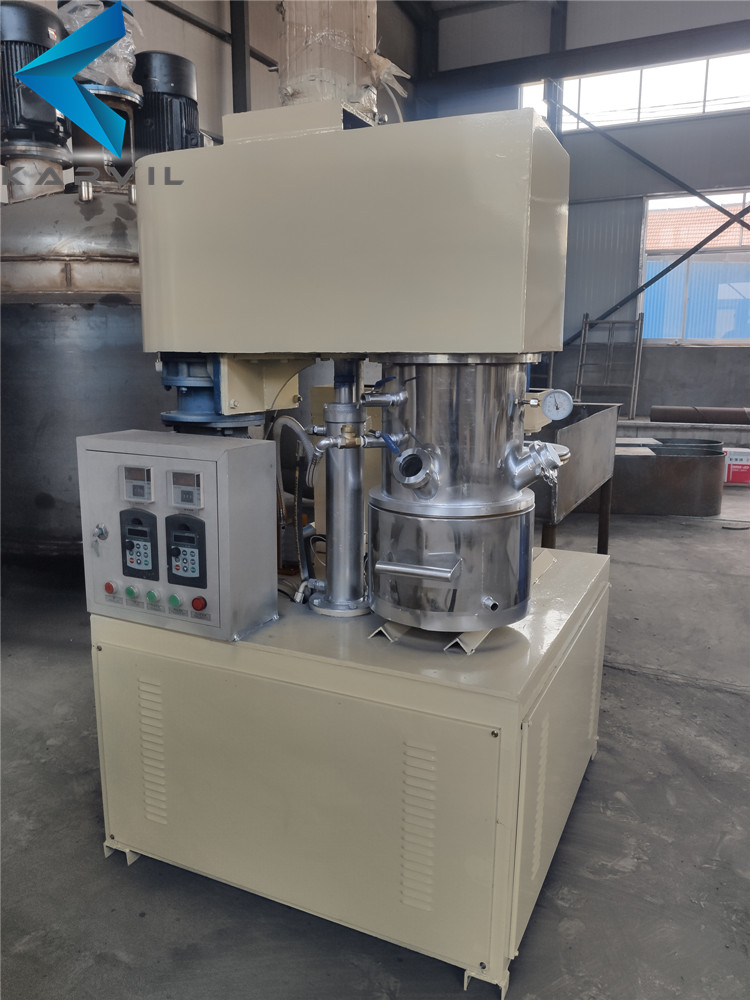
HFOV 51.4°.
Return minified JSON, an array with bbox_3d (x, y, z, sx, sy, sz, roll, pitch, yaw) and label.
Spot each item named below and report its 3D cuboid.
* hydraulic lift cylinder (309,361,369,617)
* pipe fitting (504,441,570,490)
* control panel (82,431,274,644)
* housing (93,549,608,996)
[{"bbox_3d":[-0.080,-0.029,1.795,0.140,0.575,0.140,0,12,0],"label":"hydraulic lift cylinder"},{"bbox_3d":[0.337,-0.074,1.645,0.125,0.090,0.072,-14,4,27],"label":"pipe fitting"},{"bbox_3d":[-0.442,0.067,1.743,0.406,0.404,0.189,6,13,26],"label":"control panel"},{"bbox_3d":[0.009,0.526,2.100,1.020,0.634,1.002,6,13,25],"label":"housing"}]

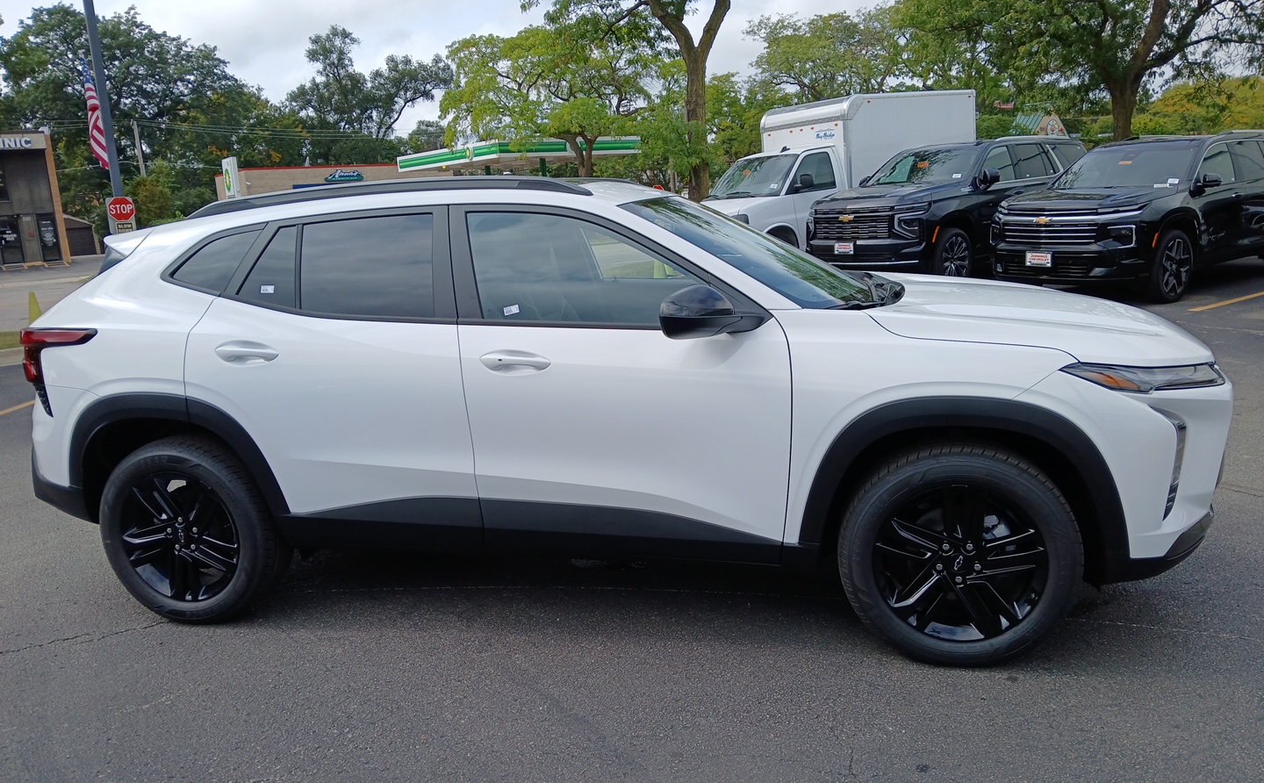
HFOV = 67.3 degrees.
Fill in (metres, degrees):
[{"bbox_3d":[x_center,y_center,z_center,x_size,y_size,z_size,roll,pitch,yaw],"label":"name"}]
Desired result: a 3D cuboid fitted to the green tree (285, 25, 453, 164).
[{"bbox_3d":[-22.121,-22.777,82.912,15.000,17.000,15.000,-3,11,0],"label":"green tree"}]

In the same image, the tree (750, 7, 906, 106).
[{"bbox_3d":[7.532,-10.261,35.758,7.000,8.100,7.000,-3,11,0],"label":"tree"}]

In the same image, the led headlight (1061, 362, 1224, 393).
[{"bbox_3d":[1.523,-0.048,2.813,0.520,0.135,0.330,0,12,13],"label":"led headlight"}]

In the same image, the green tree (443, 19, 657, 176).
[{"bbox_3d":[-3.101,-10.027,37.288,8.351,8.785,7.934,-4,11,-4],"label":"green tree"}]

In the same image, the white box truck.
[{"bbox_3d":[3.855,-4.163,18.759,6.300,3.070,2.420,-10,14,-32],"label":"white box truck"}]

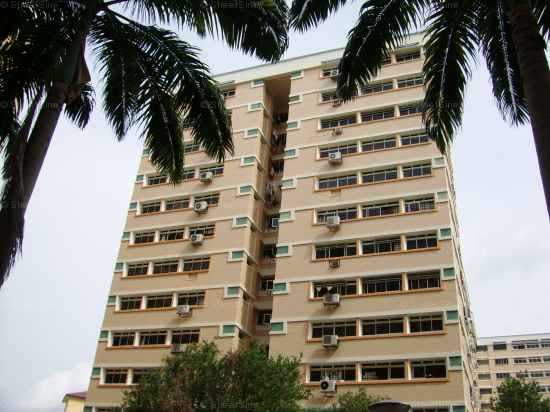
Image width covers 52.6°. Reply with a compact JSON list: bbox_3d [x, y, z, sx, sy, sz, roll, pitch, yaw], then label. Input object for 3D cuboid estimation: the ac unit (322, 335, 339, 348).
[{"bbox_3d":[3.406,8.333,34.232,0.870,0.660,0.340,-8,-32,21],"label":"ac unit"}]

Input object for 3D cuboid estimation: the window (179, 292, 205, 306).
[{"bbox_3d":[-5.995,6.944,40.600,2.380,1.150,0.150,-8,-33,20],"label":"window"}]

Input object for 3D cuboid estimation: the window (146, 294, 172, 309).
[{"bbox_3d":[-8.191,6.857,39.671,2.180,1.060,0.140,-7,-33,20],"label":"window"}]

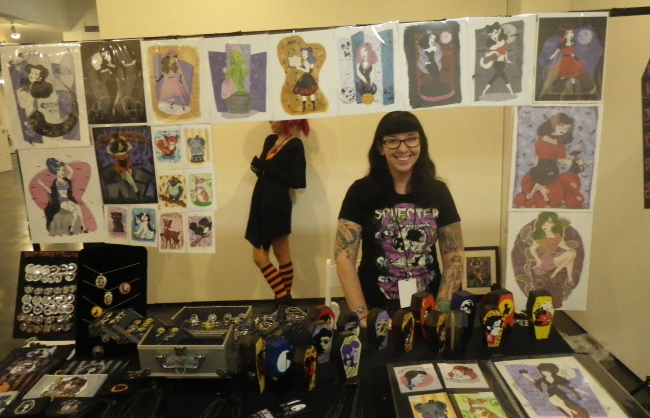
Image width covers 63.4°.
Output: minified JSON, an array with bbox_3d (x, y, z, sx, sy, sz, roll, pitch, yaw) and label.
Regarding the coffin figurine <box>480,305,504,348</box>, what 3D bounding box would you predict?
[{"bbox_3d":[0.506,0.355,1.606,0.060,0.124,0.046,-4,12,-7],"label":"coffin figurine"}]

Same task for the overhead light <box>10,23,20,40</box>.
[{"bbox_3d":[-4.707,-2.700,8.000,0.125,0.220,0.125,-3,12,0],"label":"overhead light"}]

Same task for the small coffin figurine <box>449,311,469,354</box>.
[{"bbox_3d":[0.408,0.363,1.577,0.047,0.130,0.062,-2,12,2],"label":"small coffin figurine"}]

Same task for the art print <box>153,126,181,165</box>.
[{"bbox_3d":[-0.551,-0.215,1.854,0.103,0.153,0.008,-1,12,6],"label":"art print"}]

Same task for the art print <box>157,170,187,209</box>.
[{"bbox_3d":[-0.543,-0.067,1.877,0.103,0.152,0.010,-1,11,5],"label":"art print"}]

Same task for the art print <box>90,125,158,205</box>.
[{"bbox_3d":[-0.707,-0.153,1.873,0.216,0.281,0.010,-2,11,5],"label":"art print"}]

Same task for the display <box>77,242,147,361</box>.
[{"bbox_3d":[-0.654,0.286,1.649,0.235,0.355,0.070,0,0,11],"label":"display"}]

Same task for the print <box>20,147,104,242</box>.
[{"bbox_3d":[-0.968,-0.046,1.929,0.281,0.355,0.008,-1,12,6],"label":"print"}]

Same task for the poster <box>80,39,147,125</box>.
[{"bbox_3d":[-0.727,-0.435,1.818,0.218,0.283,0.010,-1,11,4],"label":"poster"}]

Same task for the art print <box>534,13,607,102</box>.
[{"bbox_3d":[0.791,-0.481,1.694,0.218,0.283,0.010,0,11,4],"label":"art print"}]

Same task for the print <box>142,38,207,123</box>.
[{"bbox_3d":[-0.509,-0.436,1.804,0.217,0.280,0.008,-1,12,5],"label":"print"}]

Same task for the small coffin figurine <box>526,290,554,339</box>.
[{"bbox_3d":[0.672,0.333,1.643,0.067,0.138,0.050,-2,12,2],"label":"small coffin figurine"}]

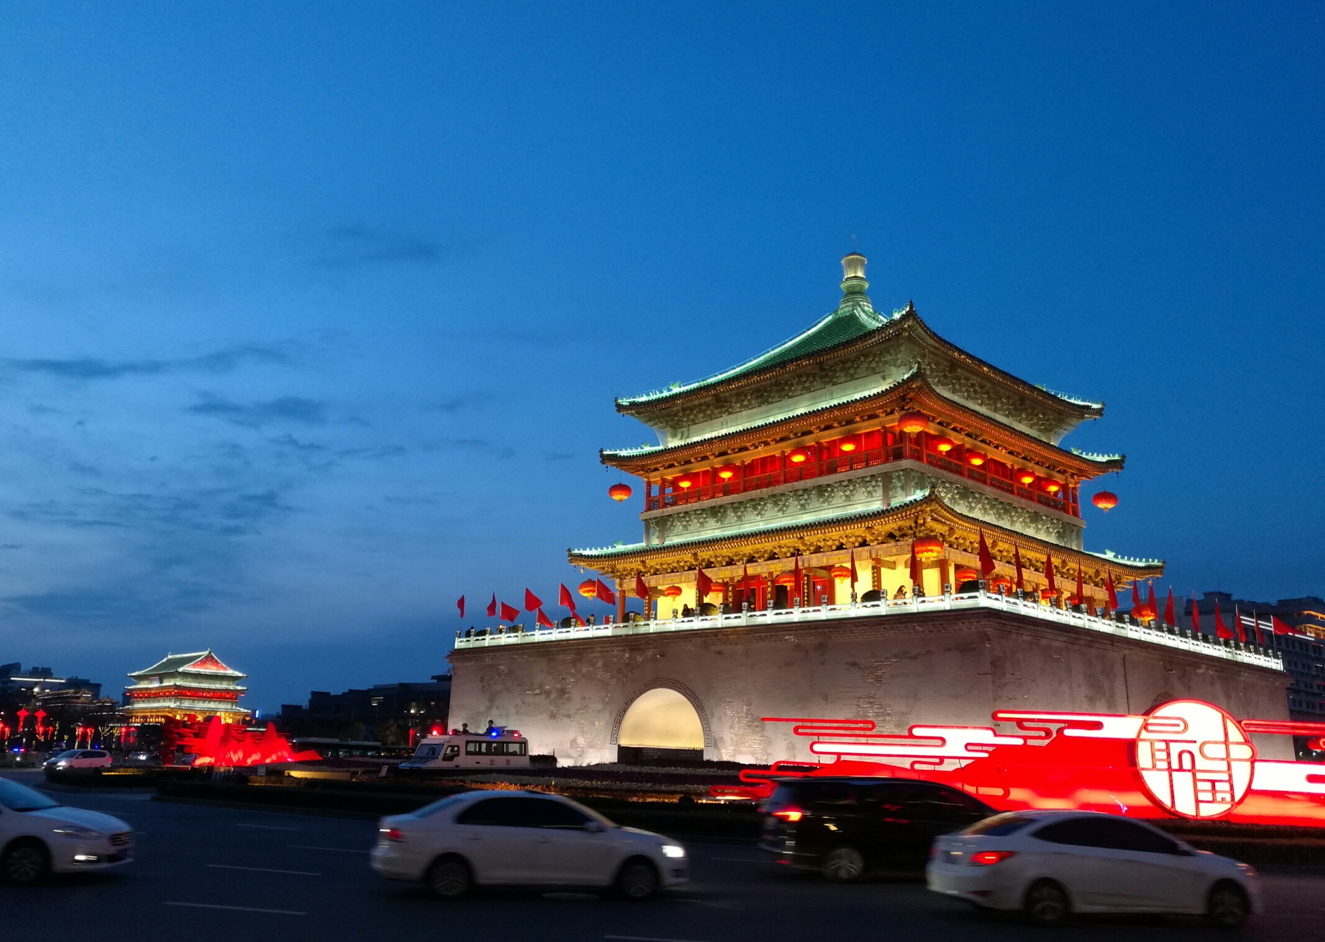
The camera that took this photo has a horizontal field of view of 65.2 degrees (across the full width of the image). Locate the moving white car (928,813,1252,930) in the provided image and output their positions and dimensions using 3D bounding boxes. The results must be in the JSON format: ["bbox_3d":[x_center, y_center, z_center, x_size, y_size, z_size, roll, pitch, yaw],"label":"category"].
[{"bbox_3d":[6.017,5.535,14.655,4.420,1.460,1.720,4,-15,-8],"label":"moving white car"}]

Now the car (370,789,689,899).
[{"bbox_3d":[-1.907,5.570,15.526,4.520,1.470,1.740,4,-15,-9],"label":"car"}]

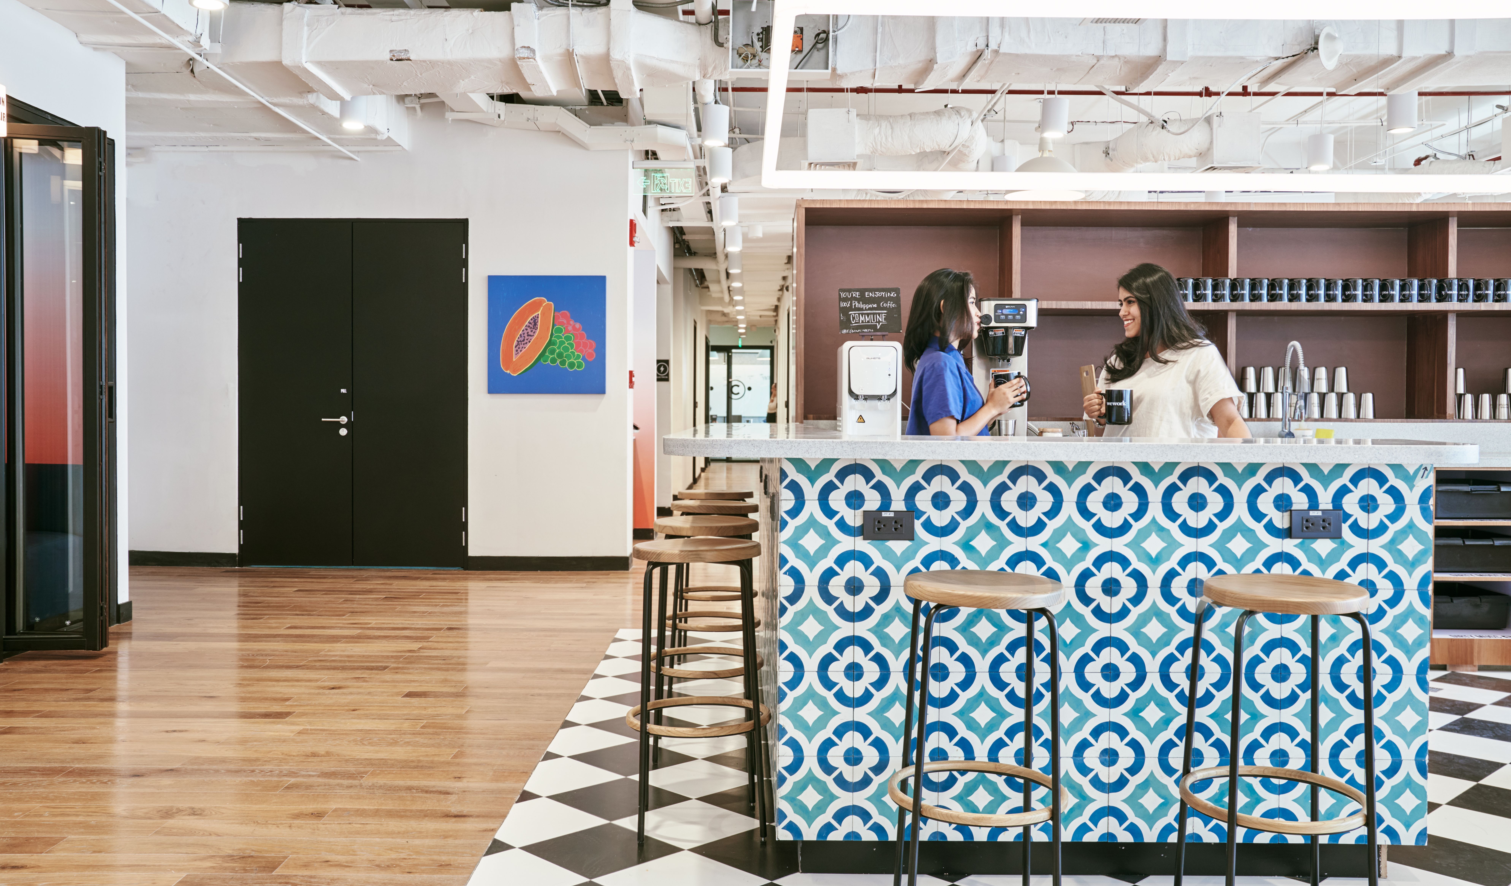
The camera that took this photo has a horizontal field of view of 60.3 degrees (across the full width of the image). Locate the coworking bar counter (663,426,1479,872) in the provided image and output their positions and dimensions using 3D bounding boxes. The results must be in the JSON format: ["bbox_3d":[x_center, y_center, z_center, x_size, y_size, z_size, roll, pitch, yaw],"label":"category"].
[{"bbox_3d":[0.694,0.487,4.265,1.810,1.060,2.900,0,1,0],"label":"coworking bar counter"}]

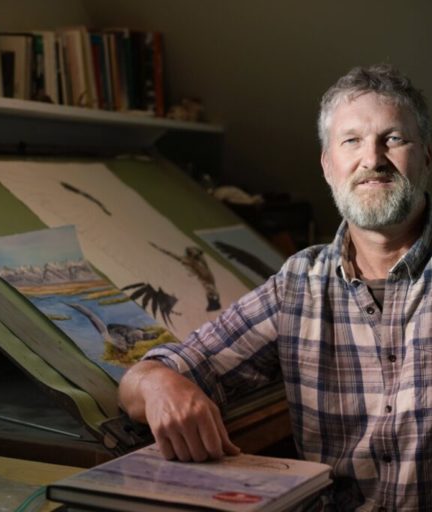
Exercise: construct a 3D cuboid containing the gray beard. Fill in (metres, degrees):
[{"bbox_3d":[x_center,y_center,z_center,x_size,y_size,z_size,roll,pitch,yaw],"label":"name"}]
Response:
[{"bbox_3d":[0.243,-0.085,1.770,0.140,0.092,0.100,-1,2,11],"label":"gray beard"}]

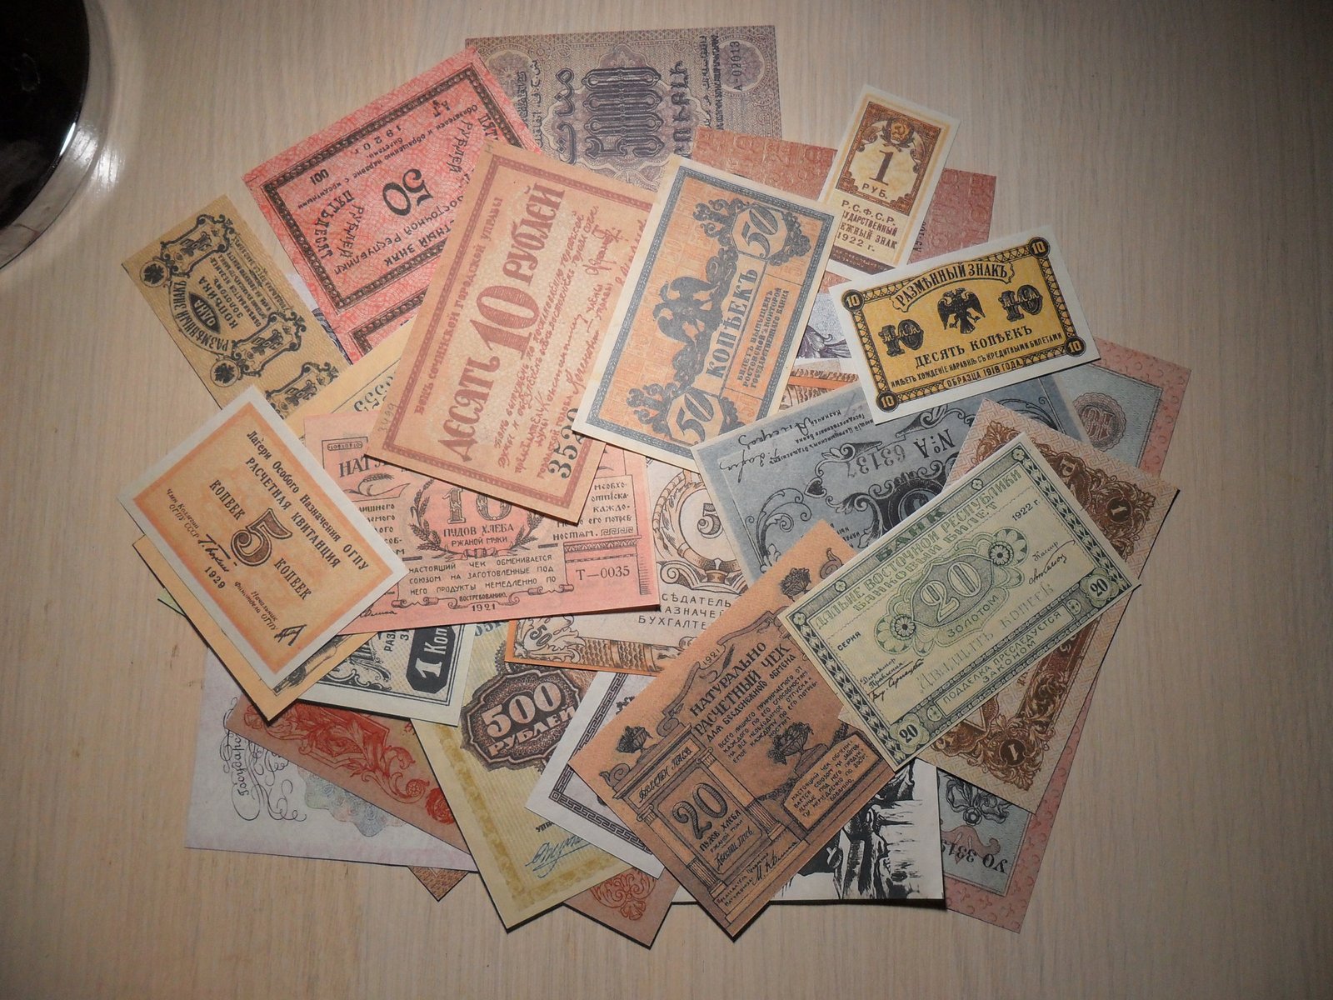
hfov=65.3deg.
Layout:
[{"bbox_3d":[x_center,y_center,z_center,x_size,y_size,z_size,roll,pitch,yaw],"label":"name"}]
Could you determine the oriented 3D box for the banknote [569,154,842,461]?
[{"bbox_3d":[0.016,-0.064,0.369,0.064,0.002,0.108,20,82,1],"label":"banknote"}]

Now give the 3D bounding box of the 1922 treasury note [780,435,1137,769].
[{"bbox_3d":[0.101,0.034,0.358,0.108,0.002,0.065,-36,84,-6],"label":"1922 treasury note"}]

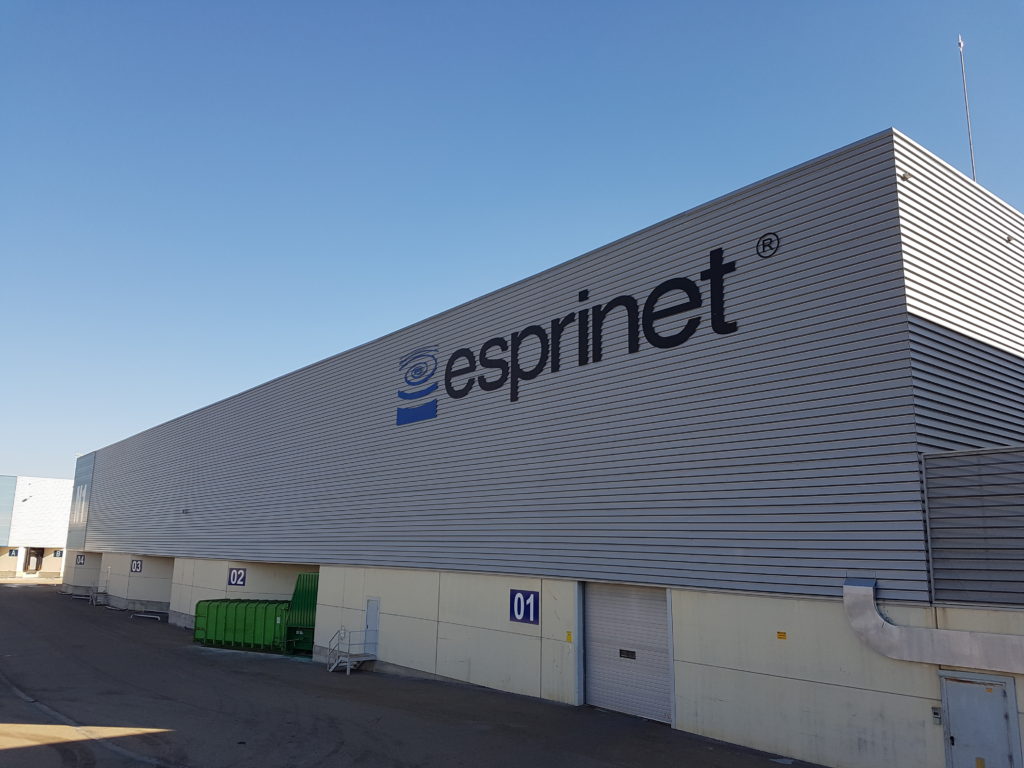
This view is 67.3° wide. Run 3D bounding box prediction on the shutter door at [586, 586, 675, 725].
[{"bbox_3d":[3.180,7.301,21.165,0.400,3.440,3.380,10,-15,-37],"label":"shutter door"}]

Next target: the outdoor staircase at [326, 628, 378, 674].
[{"bbox_3d":[-6.560,10.933,31.628,1.200,1.640,1.950,10,-15,-37],"label":"outdoor staircase"}]

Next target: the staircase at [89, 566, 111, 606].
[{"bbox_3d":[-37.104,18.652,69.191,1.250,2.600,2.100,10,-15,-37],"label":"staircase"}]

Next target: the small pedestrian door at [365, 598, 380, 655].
[{"bbox_3d":[-5.750,10.072,31.824,0.120,2.200,1.080,10,-15,-37],"label":"small pedestrian door"}]

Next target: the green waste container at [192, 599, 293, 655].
[{"bbox_3d":[-13.882,13.034,41.987,6.926,2.300,2.400,-6,-14,30],"label":"green waste container"}]

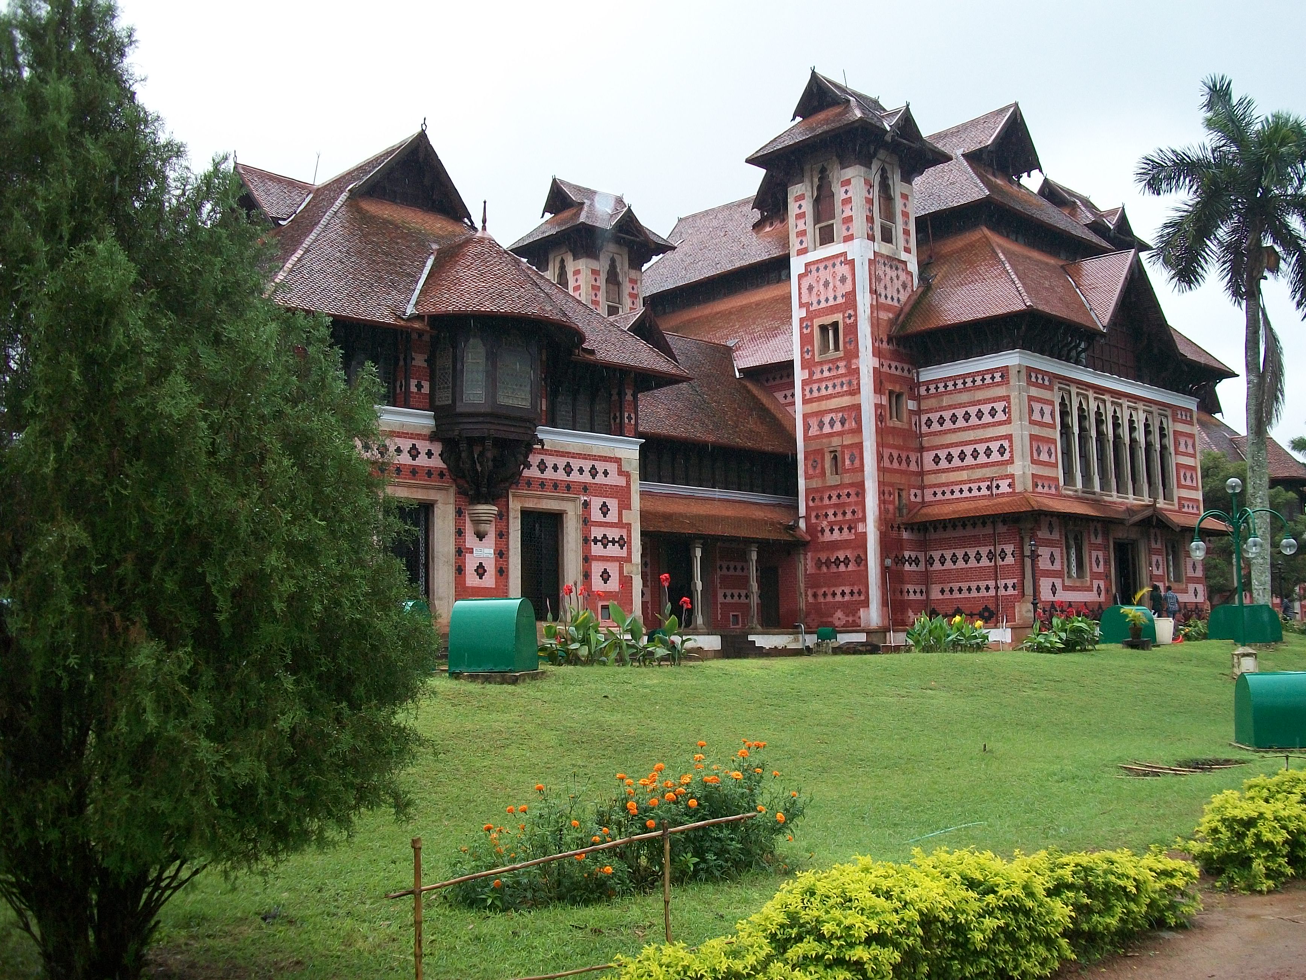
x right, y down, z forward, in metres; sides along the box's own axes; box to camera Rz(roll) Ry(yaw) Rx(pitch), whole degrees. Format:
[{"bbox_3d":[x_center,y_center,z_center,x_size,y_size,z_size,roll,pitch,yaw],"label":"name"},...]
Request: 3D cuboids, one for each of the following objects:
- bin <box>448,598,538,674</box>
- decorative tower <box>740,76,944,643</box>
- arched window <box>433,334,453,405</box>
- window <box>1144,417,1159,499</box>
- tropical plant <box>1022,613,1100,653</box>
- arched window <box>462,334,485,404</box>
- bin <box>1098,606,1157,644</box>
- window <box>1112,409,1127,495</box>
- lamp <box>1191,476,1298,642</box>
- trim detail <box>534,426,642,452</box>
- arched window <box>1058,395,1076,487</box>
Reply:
[{"bbox_3d":[-2.144,1.948,16.200,0.930,0.970,1.050,-2,-7,10],"label":"bin"},{"bbox_3d":[6.560,-4.372,38.576,4.800,18.050,4.700,5,-9,-43],"label":"decorative tower"},{"bbox_3d":[-4.614,-2.617,26.437,0.494,1.573,0.120,-4,-7,22],"label":"arched window"},{"bbox_3d":[17.114,-1.111,41.499,0.760,2.839,0.280,5,-9,-43],"label":"window"},{"bbox_3d":[10.243,3.598,30.300,1.860,1.020,1.150,-3,-7,18],"label":"tropical plant"},{"bbox_3d":[-3.888,-2.628,26.212,0.463,1.536,0.120,-1,-7,-2],"label":"arched window"},{"bbox_3d":[12.270,3.460,31.100,0.930,0.970,1.050,3,-8,-31],"label":"bin"},{"bbox_3d":[15.416,-1.255,39.917,0.760,2.835,0.280,5,-9,-43],"label":"window"},{"bbox_3d":[11.411,1.361,23.299,1.880,3.218,1.950,-4,-8,26],"label":"lamp"},{"bbox_3d":[-1.518,-1.227,29.295,3.357,0.300,0.280,5,-9,-43],"label":"trim detail"},{"bbox_3d":[12.894,-1.563,37.582,0.760,2.865,0.280,5,-9,-43],"label":"arched window"}]

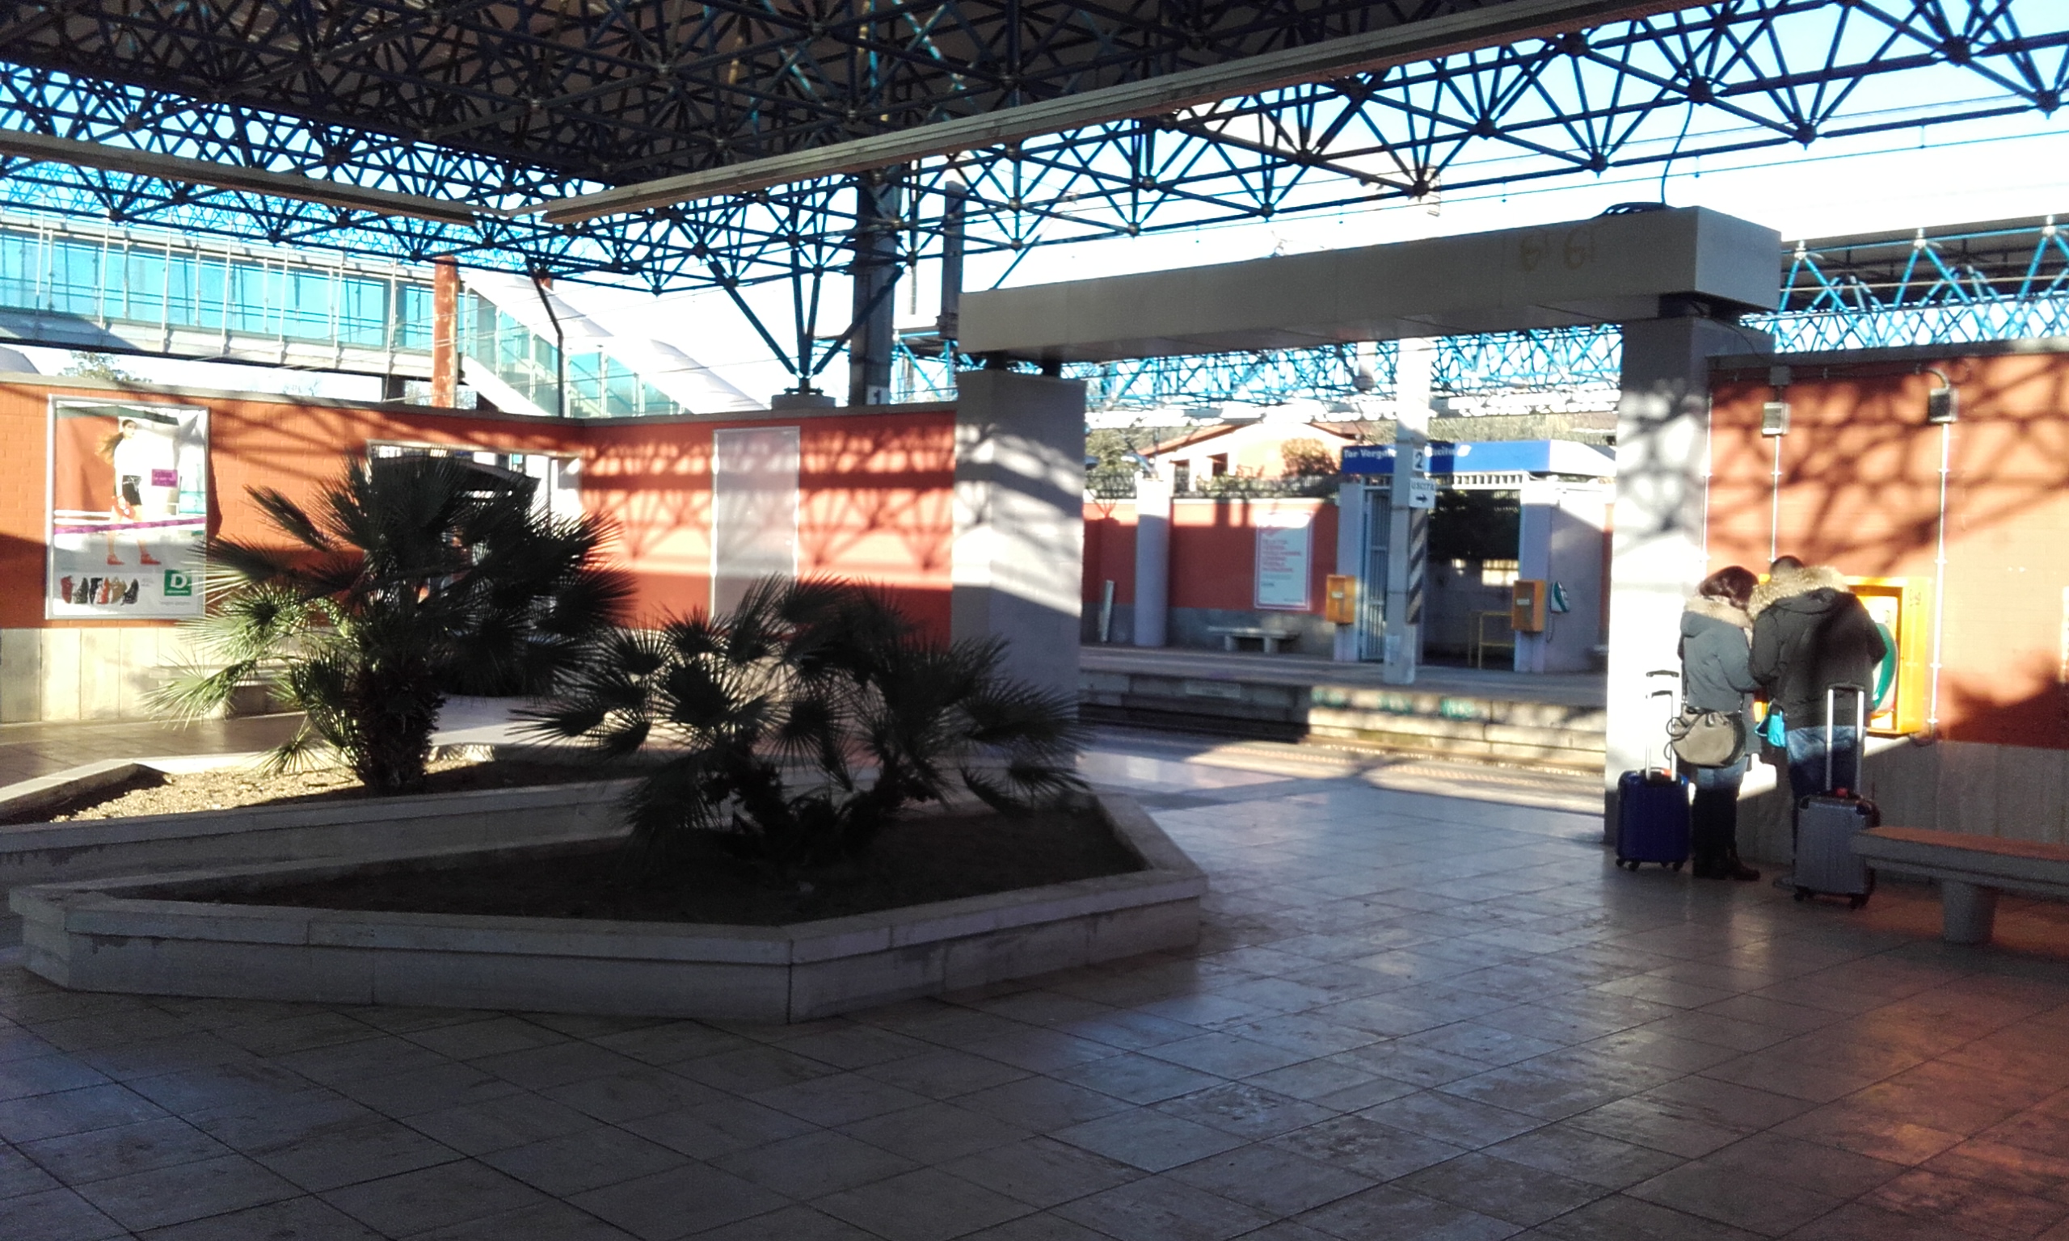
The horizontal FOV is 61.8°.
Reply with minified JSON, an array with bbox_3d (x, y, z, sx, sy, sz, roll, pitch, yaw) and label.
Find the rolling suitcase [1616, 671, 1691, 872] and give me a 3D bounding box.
[{"bbox_3d":[3.367,0.806,9.392,0.340,1.090,0.220,1,2,-8],"label":"rolling suitcase"}]

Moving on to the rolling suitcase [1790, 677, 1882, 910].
[{"bbox_3d":[3.983,0.854,8.617,0.360,1.080,0.240,3,3,43],"label":"rolling suitcase"}]

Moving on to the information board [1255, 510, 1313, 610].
[{"bbox_3d":[4.776,-1.158,33.000,1.380,1.900,0.070,3,2,40],"label":"information board"}]

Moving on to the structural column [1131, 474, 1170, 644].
[{"bbox_3d":[2.305,-1.193,34.000,0.640,3.400,0.640,2,2,0],"label":"structural column"}]

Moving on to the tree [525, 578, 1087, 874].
[{"bbox_3d":[-1.058,0.445,8.000,2.500,1.320,2.050,2,2,0],"label":"tree"}]

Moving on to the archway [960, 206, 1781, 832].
[{"bbox_3d":[1.907,-0.632,12.227,5.920,3.700,0.990,3,3,43],"label":"archway"}]

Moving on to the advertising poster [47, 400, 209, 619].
[{"bbox_3d":[-7.865,-0.961,15.000,1.330,1.910,0.070,0,3,-44],"label":"advertising poster"}]

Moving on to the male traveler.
[{"bbox_3d":[4.064,0.514,8.965,0.660,1.740,0.500,1,2,-5],"label":"male traveler"}]

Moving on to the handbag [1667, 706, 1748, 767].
[{"bbox_3d":[3.578,0.615,9.200,0.400,0.340,0.180,3,2,35],"label":"handbag"}]

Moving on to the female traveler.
[{"bbox_3d":[3.654,0.529,9.230,0.410,1.670,0.450,0,2,-38],"label":"female traveler"}]

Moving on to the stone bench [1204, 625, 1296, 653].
[{"bbox_3d":[4.077,0.363,32.300,1.750,0.480,0.480,3,2,40],"label":"stone bench"}]

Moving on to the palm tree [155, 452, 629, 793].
[{"bbox_3d":[-3.586,0.004,9.600,2.500,1.860,2.350,2,2,0],"label":"palm tree"}]

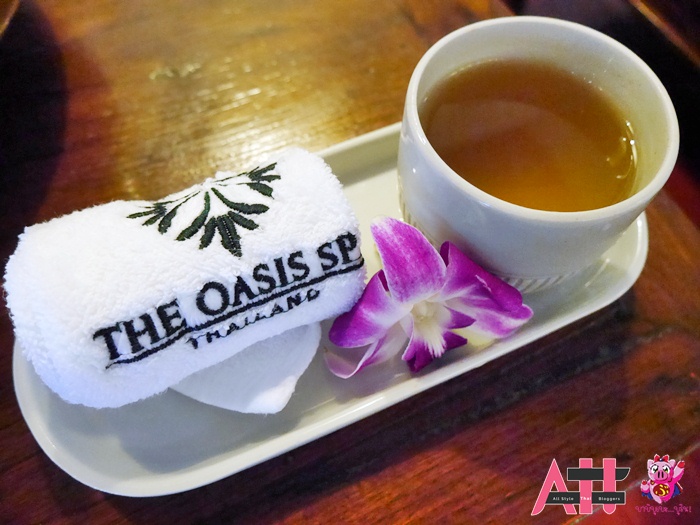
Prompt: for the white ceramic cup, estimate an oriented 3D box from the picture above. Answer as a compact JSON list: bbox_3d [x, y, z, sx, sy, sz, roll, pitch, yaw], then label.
[{"bbox_3d":[0.060,-0.036,0.202,0.086,0.054,0.086,0,63,-1],"label":"white ceramic cup"}]

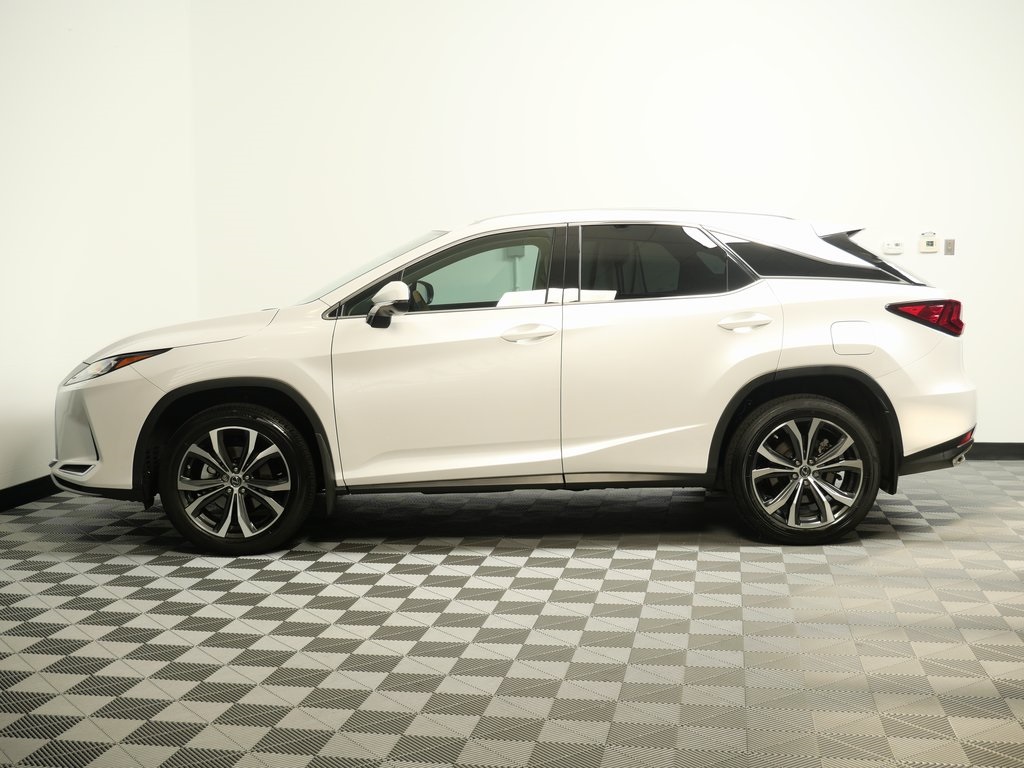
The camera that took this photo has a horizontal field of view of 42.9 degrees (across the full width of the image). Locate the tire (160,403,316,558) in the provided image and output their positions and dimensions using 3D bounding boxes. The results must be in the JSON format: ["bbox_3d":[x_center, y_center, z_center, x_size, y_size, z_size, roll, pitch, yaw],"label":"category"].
[{"bbox_3d":[-1.347,0.465,6.420,0.754,0.747,0.244,-1,5,-1],"label":"tire"}]

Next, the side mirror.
[{"bbox_3d":[-0.590,-0.377,6.220,0.210,0.220,0.240,-1,5,-1],"label":"side mirror"}]

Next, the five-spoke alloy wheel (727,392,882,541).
[{"bbox_3d":[1.443,0.420,6.480,0.754,0.747,0.244,-1,5,-1],"label":"five-spoke alloy wheel"}]

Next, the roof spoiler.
[{"bbox_3d":[1.667,-0.848,7.192,0.320,0.095,1.160,-1,5,-1],"label":"roof spoiler"}]

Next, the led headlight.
[{"bbox_3d":[-1.972,-0.086,6.506,0.610,0.205,0.380,-1,5,-1],"label":"led headlight"}]

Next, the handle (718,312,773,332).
[{"bbox_3d":[1.125,-0.296,6.306,0.270,0.085,0.060,-1,5,-1],"label":"handle"}]

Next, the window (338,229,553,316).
[{"bbox_3d":[-0.315,-0.554,6.436,1.055,0.425,0.190,-1,5,-1],"label":"window"}]

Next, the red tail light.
[{"bbox_3d":[2.061,-0.330,6.575,0.455,0.185,0.400,-1,5,-1],"label":"red tail light"}]

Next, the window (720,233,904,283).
[{"bbox_3d":[1.486,-0.637,6.484,0.920,0.270,0.160,-1,5,-1],"label":"window"}]

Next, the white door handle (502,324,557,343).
[{"bbox_3d":[0.083,-0.244,6.287,0.275,0.080,0.060,-1,5,-1],"label":"white door handle"}]

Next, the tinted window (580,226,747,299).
[{"bbox_3d":[0.759,-0.606,6.455,0.825,0.385,0.190,-1,5,-1],"label":"tinted window"}]

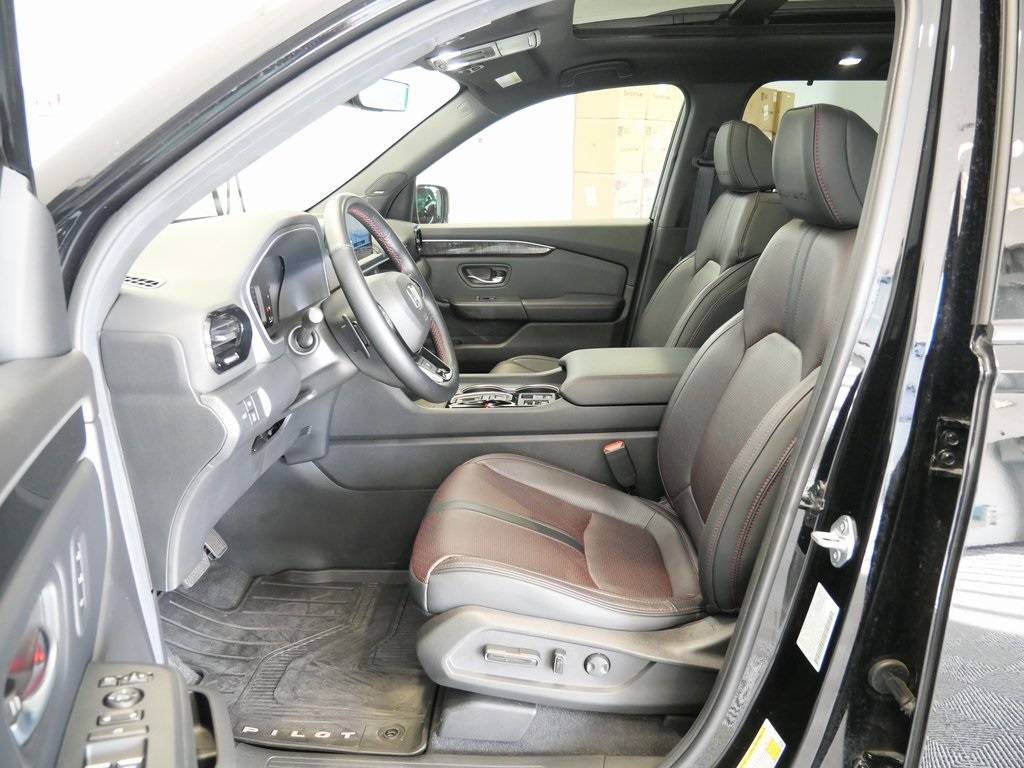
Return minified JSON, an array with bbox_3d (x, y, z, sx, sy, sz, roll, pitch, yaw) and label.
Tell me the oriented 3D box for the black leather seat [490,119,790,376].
[{"bbox_3d":[0.325,-0.249,1.931,0.785,0.880,0.545,1,17,3],"label":"black leather seat"}]

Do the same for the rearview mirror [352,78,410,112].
[{"bbox_3d":[-0.269,-0.589,1.447,0.050,0.066,0.235,5,18,16],"label":"rearview mirror"}]

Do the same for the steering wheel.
[{"bbox_3d":[-0.208,-0.130,1.174,0.100,0.372,0.372,-25,14,10],"label":"steering wheel"}]

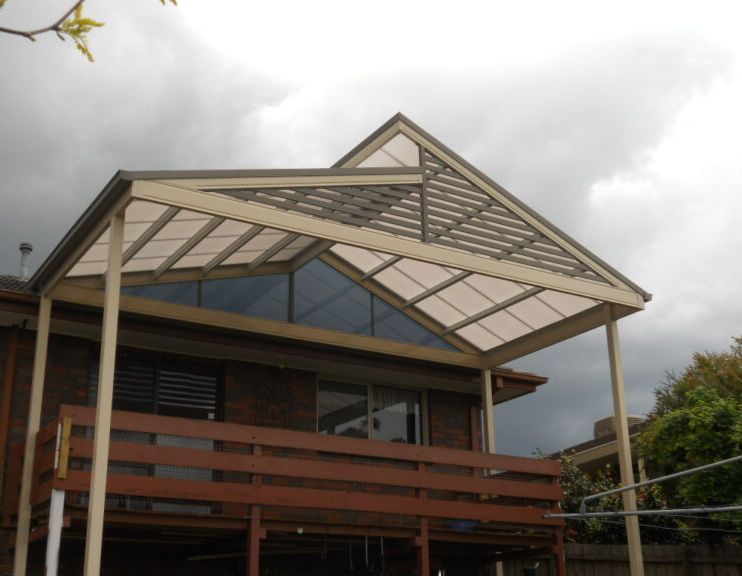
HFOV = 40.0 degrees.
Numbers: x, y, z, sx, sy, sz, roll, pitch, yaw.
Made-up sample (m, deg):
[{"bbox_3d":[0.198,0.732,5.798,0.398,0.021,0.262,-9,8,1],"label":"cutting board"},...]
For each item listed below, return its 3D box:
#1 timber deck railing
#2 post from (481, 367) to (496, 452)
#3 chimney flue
[{"bbox_3d":[-0.901,2.512,12.425,6.470,0.990,2.390,11,-23,-29],"label":"timber deck railing"},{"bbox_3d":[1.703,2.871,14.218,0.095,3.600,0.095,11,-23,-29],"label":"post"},{"bbox_3d":[-5.123,-0.385,15.120,0.195,0.610,0.195,11,-23,-29],"label":"chimney flue"}]

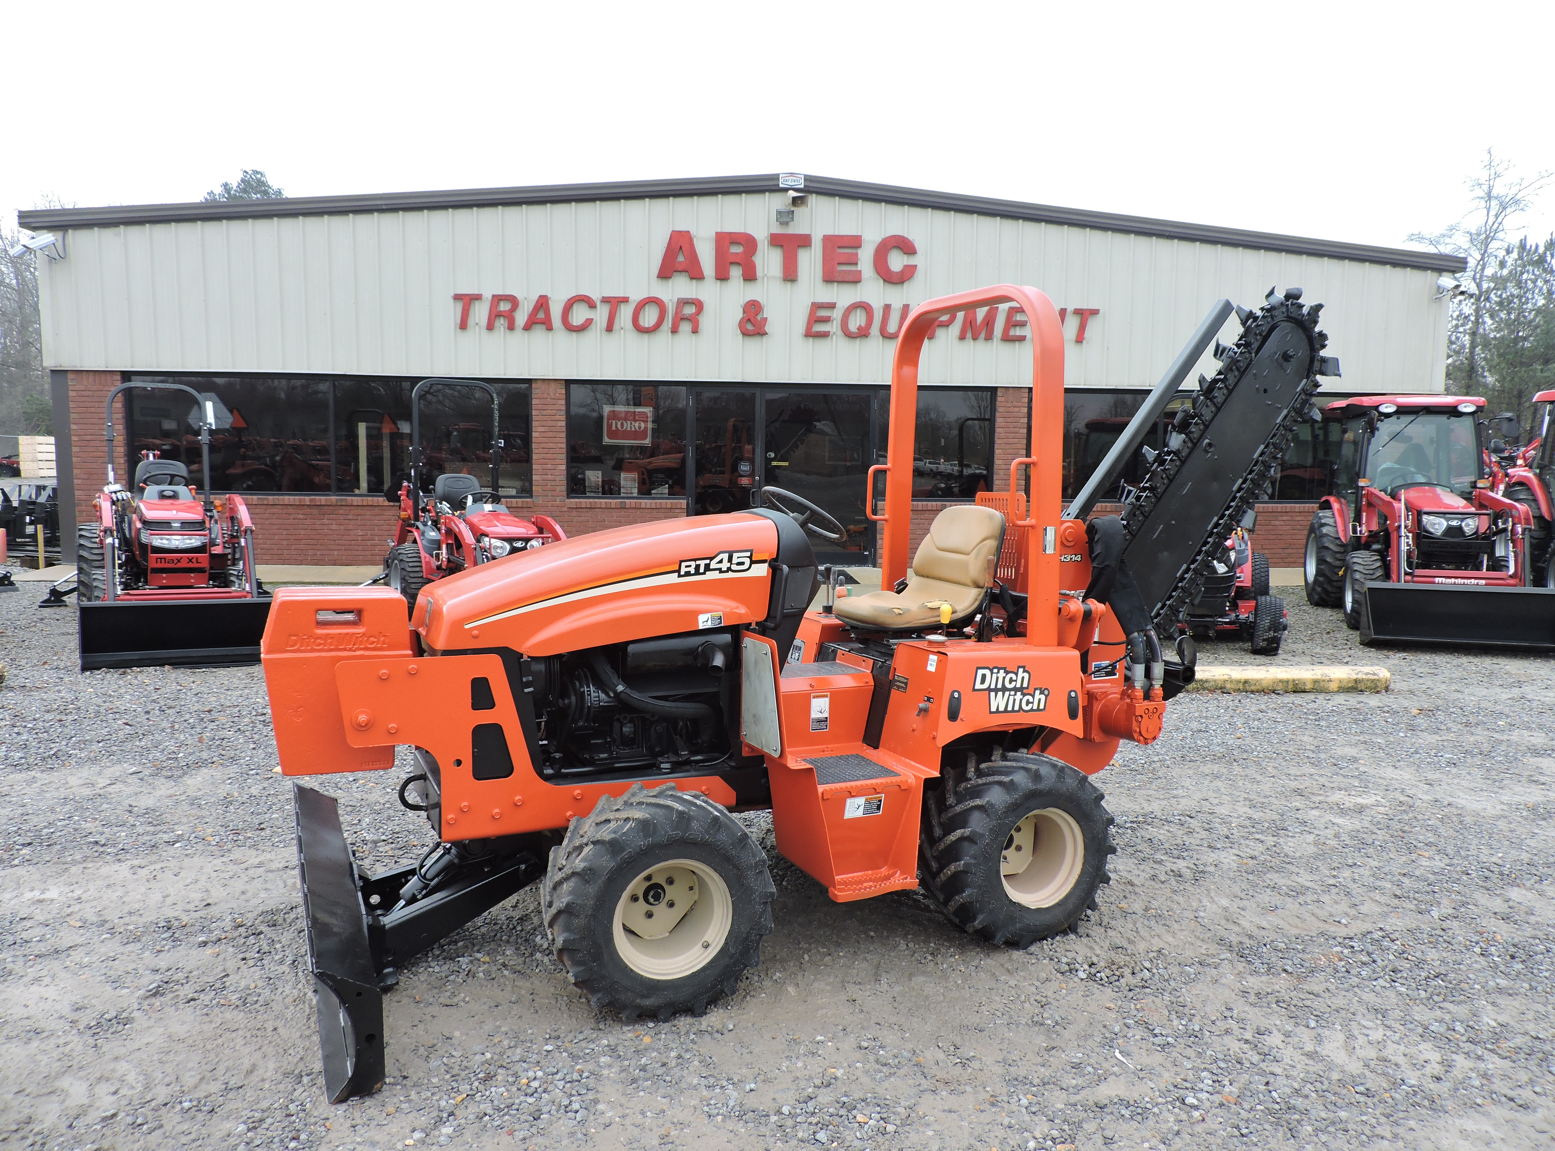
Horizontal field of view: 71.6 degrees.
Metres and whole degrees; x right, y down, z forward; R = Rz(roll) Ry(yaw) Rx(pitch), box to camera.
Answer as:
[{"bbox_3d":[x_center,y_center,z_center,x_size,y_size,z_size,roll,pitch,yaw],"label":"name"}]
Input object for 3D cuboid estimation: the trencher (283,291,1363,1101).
[{"bbox_3d":[0.420,-0.005,3.971,4.200,2.280,1.560,-2,7,-25],"label":"trencher"}]

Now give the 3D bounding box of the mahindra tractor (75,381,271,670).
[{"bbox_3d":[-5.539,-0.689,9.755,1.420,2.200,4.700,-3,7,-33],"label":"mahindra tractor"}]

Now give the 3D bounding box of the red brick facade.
[{"bbox_3d":[-0.103,-1.338,14.466,17.826,2.440,0.450,0,6,-5],"label":"red brick facade"}]

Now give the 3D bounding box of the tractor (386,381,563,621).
[{"bbox_3d":[-2.836,-0.740,10.159,1.350,2.240,4.300,-4,7,-35],"label":"tractor"}]

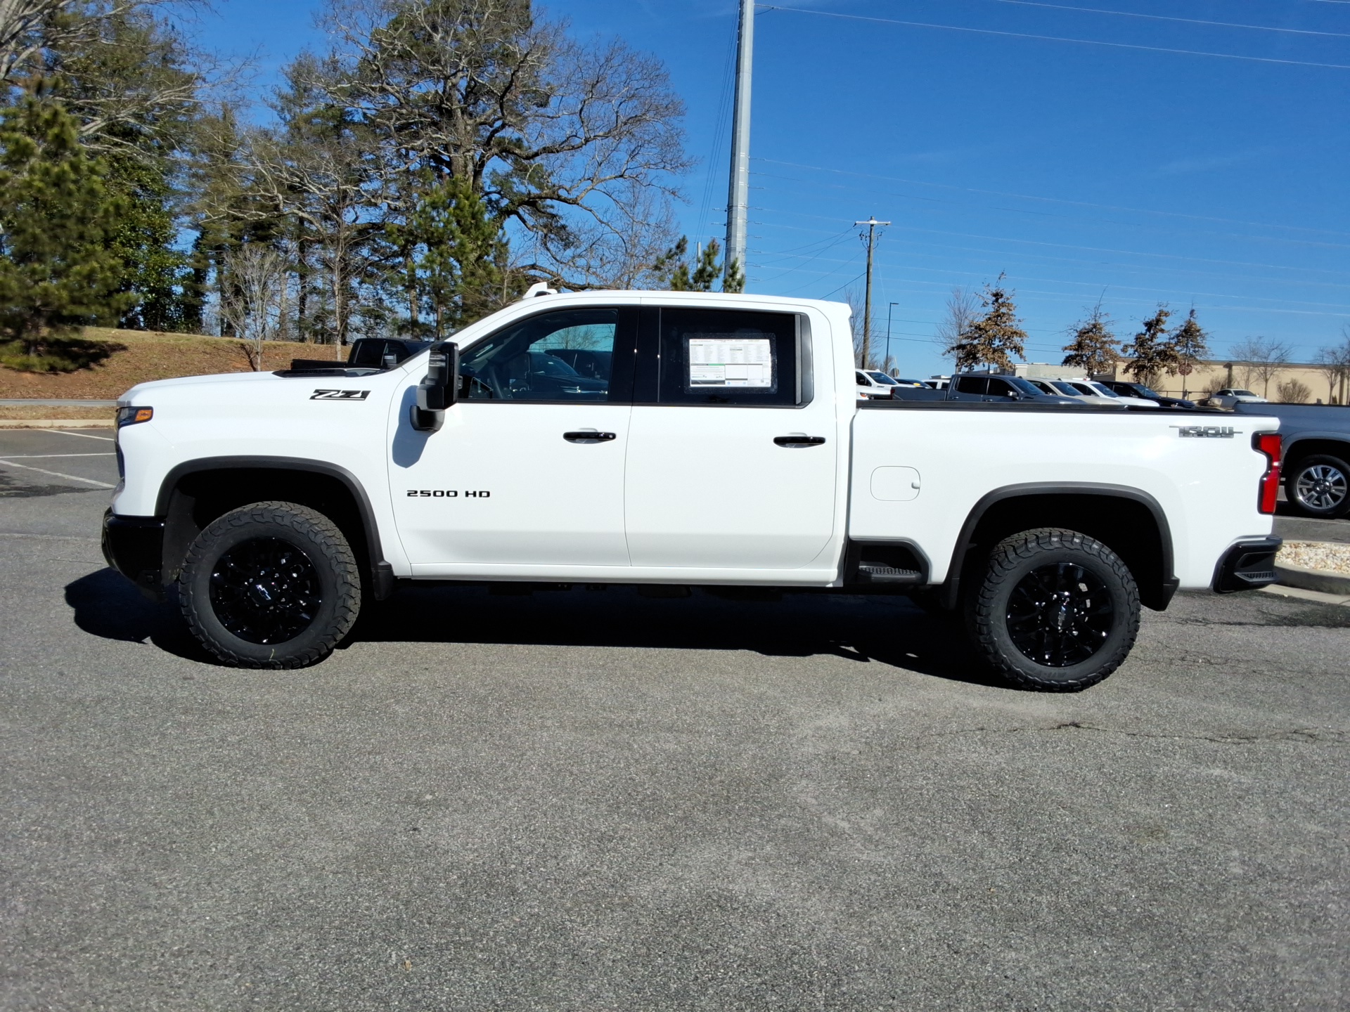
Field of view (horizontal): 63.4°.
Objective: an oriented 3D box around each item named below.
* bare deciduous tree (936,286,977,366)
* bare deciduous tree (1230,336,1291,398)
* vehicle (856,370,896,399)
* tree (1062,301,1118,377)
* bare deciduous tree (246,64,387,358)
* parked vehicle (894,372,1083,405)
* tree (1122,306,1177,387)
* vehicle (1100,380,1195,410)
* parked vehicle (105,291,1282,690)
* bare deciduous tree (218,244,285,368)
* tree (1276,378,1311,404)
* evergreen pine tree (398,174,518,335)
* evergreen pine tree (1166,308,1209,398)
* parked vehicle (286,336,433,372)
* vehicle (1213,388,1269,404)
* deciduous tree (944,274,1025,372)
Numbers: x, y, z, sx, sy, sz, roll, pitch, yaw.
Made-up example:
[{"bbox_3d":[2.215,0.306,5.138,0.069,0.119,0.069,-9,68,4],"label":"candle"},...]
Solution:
[{"bbox_3d":[16.383,-9.345,64.416,2.334,7.138,2.334,4,7,14],"label":"bare deciduous tree"},{"bbox_3d":[42.998,-9.697,80.000,4.200,5.560,4.200,2,7,0],"label":"bare deciduous tree"},{"bbox_3d":[6.736,-4.029,40.519,6.300,2.040,2.080,8,9,40],"label":"vehicle"},{"bbox_3d":[20.831,-7.434,55.340,2.631,5.838,2.631,4,7,21],"label":"tree"},{"bbox_3d":[-14.942,-11.998,45.721,5.576,12.387,5.576,0,7,-18],"label":"bare deciduous tree"},{"bbox_3d":[9.887,-3.121,34.112,5.890,1.930,2.060,8,9,42],"label":"parked vehicle"},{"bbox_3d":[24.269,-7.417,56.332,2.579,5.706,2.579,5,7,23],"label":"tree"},{"bbox_3d":[15.732,-3.371,38.302,5.750,1.900,2.030,8,9,42],"label":"vehicle"},{"bbox_3d":[0.108,-0.215,6.457,6.350,2.040,2.150,2,7,-2],"label":"parked vehicle"},{"bbox_3d":[-15.859,-7.326,41.000,2.500,5.030,2.500,2,7,0],"label":"bare deciduous tree"},{"bbox_3d":[45.317,-8.276,80.130,2.218,2.241,2.218,6,8,29],"label":"tree"},{"bbox_3d":[-9.374,-10.304,47.000,5.200,8.130,5.200,2,7,0],"label":"evergreen pine tree"},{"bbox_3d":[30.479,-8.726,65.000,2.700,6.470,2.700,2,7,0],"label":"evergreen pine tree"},{"bbox_3d":[-5.891,-2.613,23.804,6.200,2.000,2.100,8,9,39],"label":"parked vehicle"},{"bbox_3d":[37.099,-7.023,72.000,1.850,1.430,4.750,1,7,-5],"label":"vehicle"},{"bbox_3d":[13.084,-6.597,46.000,3.400,6.310,3.400,2,7,0],"label":"deciduous tree"}]

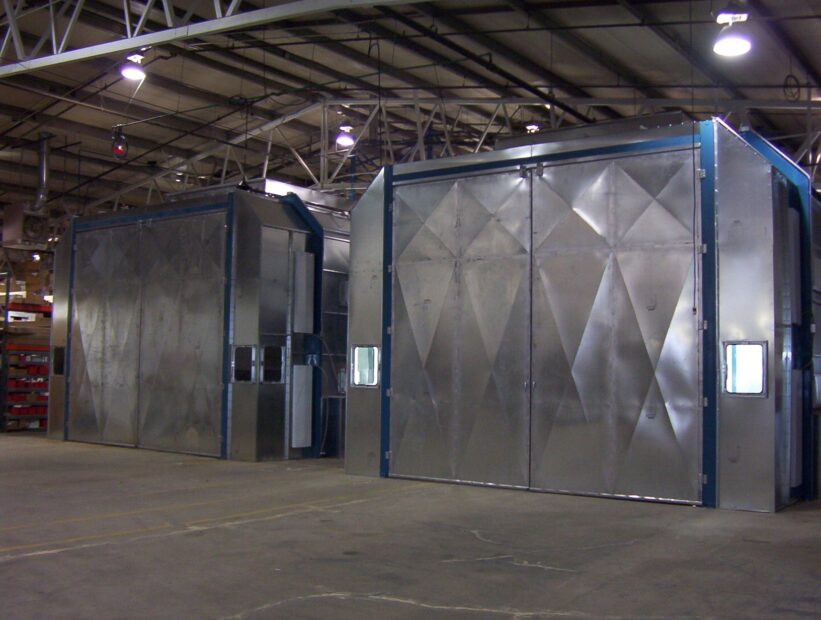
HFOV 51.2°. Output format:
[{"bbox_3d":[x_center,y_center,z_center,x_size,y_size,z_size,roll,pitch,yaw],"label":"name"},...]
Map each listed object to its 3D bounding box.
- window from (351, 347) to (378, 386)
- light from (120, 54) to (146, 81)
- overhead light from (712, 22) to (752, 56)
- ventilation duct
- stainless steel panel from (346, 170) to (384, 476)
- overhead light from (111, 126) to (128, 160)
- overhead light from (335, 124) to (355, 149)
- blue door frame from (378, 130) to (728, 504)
[{"bbox_3d":[-0.650,0.800,12.216,0.482,0.609,0.060,-2,-5,32],"label":"window"},{"bbox_3d":[-4.870,-4.264,15.050,0.430,0.360,0.430,1,-4,0],"label":"light"},{"bbox_3d":[3.574,-2.997,9.500,0.430,0.290,0.430,-2,-5,32],"label":"overhead light"},{"bbox_3d":[-8.645,-3.189,20.000,0.360,1.900,0.300,-2,-5,32],"label":"ventilation duct"},{"bbox_3d":[-0.625,0.141,12.284,0.587,4.411,0.080,-2,-5,32],"label":"stainless steel panel"},{"bbox_3d":[-4.589,-2.642,13.500,0.280,0.500,0.280,-2,-5,32],"label":"overhead light"},{"bbox_3d":[-1.530,-4.054,20.000,0.430,0.440,0.430,1,-4,0],"label":"overhead light"},{"bbox_3d":[1.569,0.077,10.960,4.539,4.411,0.200,-2,-5,32],"label":"blue door frame"}]

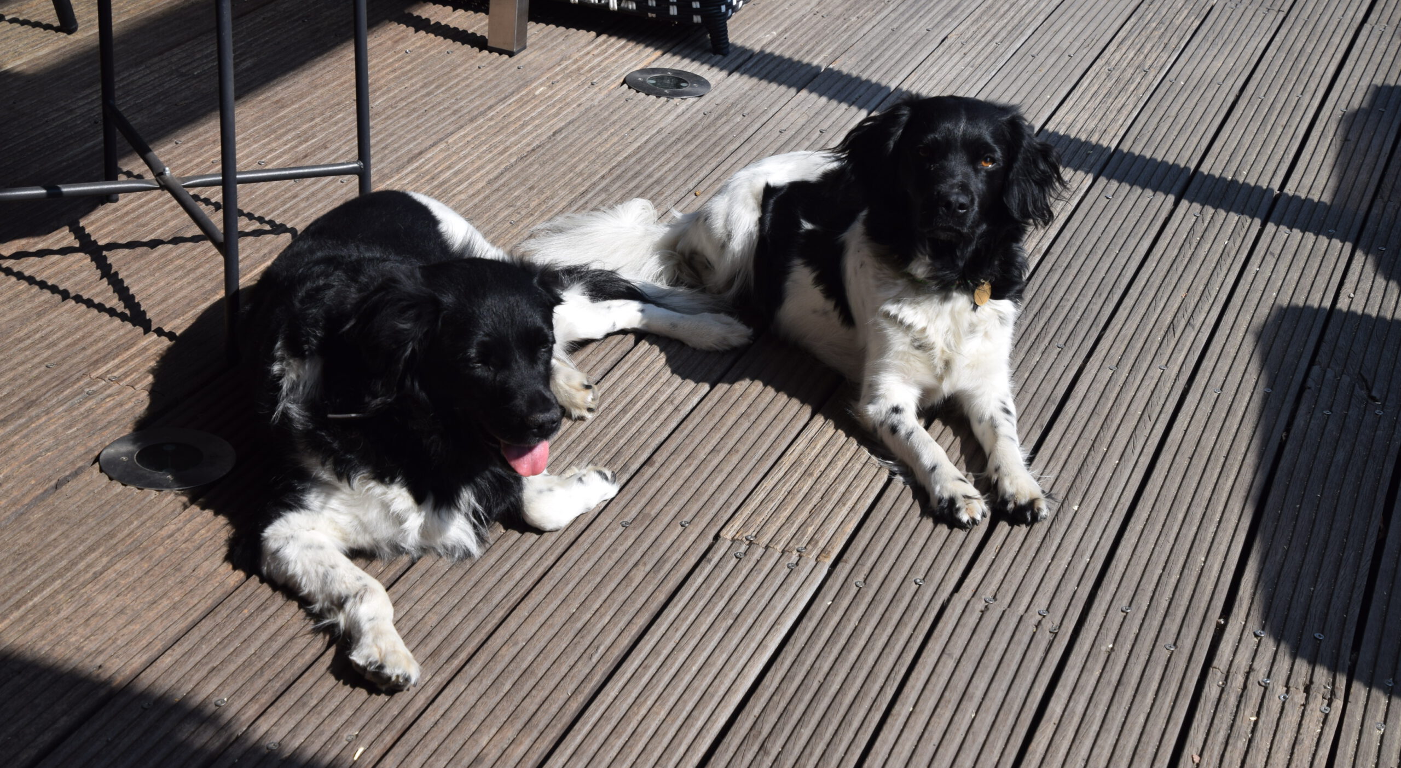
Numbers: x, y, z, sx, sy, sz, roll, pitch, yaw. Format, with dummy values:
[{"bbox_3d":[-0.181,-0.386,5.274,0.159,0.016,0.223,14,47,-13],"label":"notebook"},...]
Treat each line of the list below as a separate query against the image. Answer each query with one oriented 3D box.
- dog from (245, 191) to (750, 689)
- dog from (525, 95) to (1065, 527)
[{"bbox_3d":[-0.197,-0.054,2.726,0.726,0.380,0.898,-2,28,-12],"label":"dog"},{"bbox_3d":[0.190,-0.236,3.057,0.357,0.450,0.999,-17,34,-35],"label":"dog"}]

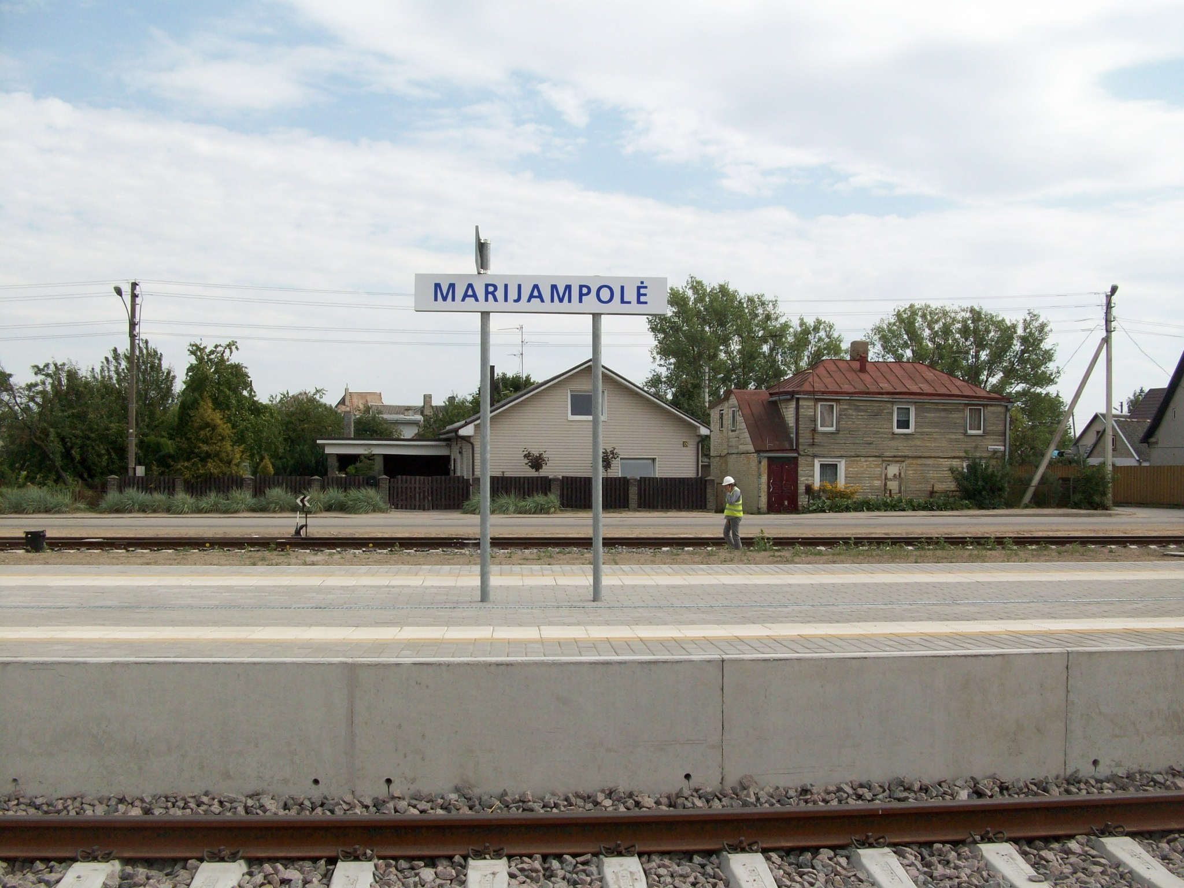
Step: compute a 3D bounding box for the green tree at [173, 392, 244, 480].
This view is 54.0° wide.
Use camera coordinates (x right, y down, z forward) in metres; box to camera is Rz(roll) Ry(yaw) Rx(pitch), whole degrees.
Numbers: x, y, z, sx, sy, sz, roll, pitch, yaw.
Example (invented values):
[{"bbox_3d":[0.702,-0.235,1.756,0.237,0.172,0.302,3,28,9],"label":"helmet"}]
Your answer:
[{"bbox_3d":[-15.750,0.320,47.700,2.900,4.700,2.800,0,-1,-4],"label":"green tree"}]

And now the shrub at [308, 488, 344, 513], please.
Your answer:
[{"bbox_3d":[-10.330,2.160,45.300,1.450,0.980,1.250,0,-1,-4],"label":"shrub"}]

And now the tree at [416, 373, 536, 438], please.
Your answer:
[{"bbox_3d":[-6.600,-0.410,67.000,6.900,7.100,6.200,0,-1,-4],"label":"tree"}]

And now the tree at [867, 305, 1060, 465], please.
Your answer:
[{"bbox_3d":[22.500,-2.500,70.000,11.600,11.600,10.000,0,-1,-4],"label":"tree"}]

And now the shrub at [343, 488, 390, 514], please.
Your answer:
[{"bbox_3d":[-9.277,2.319,47.800,1.850,1.020,1.400,0,-1,-4],"label":"shrub"}]

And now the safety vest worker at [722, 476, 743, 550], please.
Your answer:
[{"bbox_3d":[3.397,1.676,28.100,0.500,1.800,0.520,0,-1,-4],"label":"safety vest worker"}]

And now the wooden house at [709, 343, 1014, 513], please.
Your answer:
[{"bbox_3d":[12.316,-0.837,53.832,11.770,7.740,6.900,0,-1,-11],"label":"wooden house"}]

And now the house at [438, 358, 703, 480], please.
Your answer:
[{"bbox_3d":[-1.300,-0.350,57.000,11.500,6.600,9.500,0,-1,-13],"label":"house"}]

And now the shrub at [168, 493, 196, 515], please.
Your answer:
[{"bbox_3d":[-16.580,2.430,47.000,1.150,0.880,1.100,0,-1,-4],"label":"shrub"}]

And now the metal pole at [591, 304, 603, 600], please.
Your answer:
[{"bbox_3d":[0.044,-0.039,9.220,0.078,2.580,0.078,0,-1,-4],"label":"metal pole"}]

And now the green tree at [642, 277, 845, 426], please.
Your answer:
[{"bbox_3d":[9.944,-3.777,76.000,12.800,14.270,10.500,0,-1,-4],"label":"green tree"}]

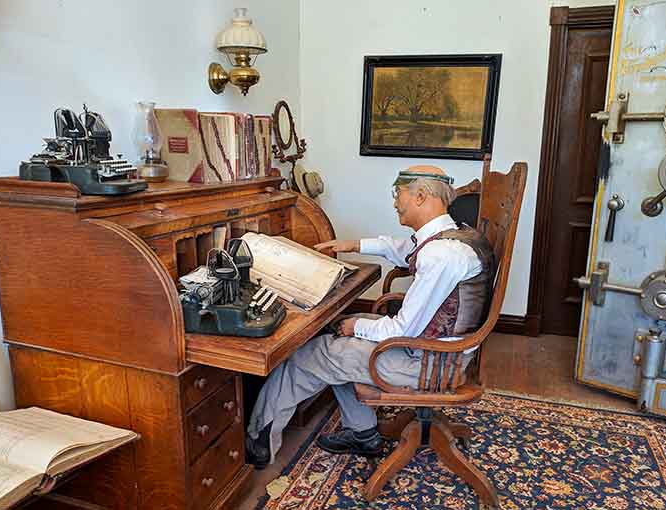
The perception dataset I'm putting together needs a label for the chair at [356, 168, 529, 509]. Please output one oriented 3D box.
[{"bbox_3d":[0.377,0.262,2.115,0.574,1.272,0.634,2,12,3],"label":"chair"}]

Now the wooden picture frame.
[{"bbox_3d":[0.659,-1.031,3.717,0.950,0.698,0.050,5,13,19],"label":"wooden picture frame"}]

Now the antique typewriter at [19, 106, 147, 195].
[{"bbox_3d":[-0.896,-0.394,1.985,0.367,0.301,0.350,3,12,9],"label":"antique typewriter"}]

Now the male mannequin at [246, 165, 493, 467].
[{"bbox_3d":[0.090,0.262,2.116,0.990,1.261,0.607,2,12,3],"label":"male mannequin"}]

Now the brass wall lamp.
[{"bbox_3d":[-0.514,-1.102,2.898,0.316,0.454,0.271,5,13,19],"label":"brass wall lamp"}]

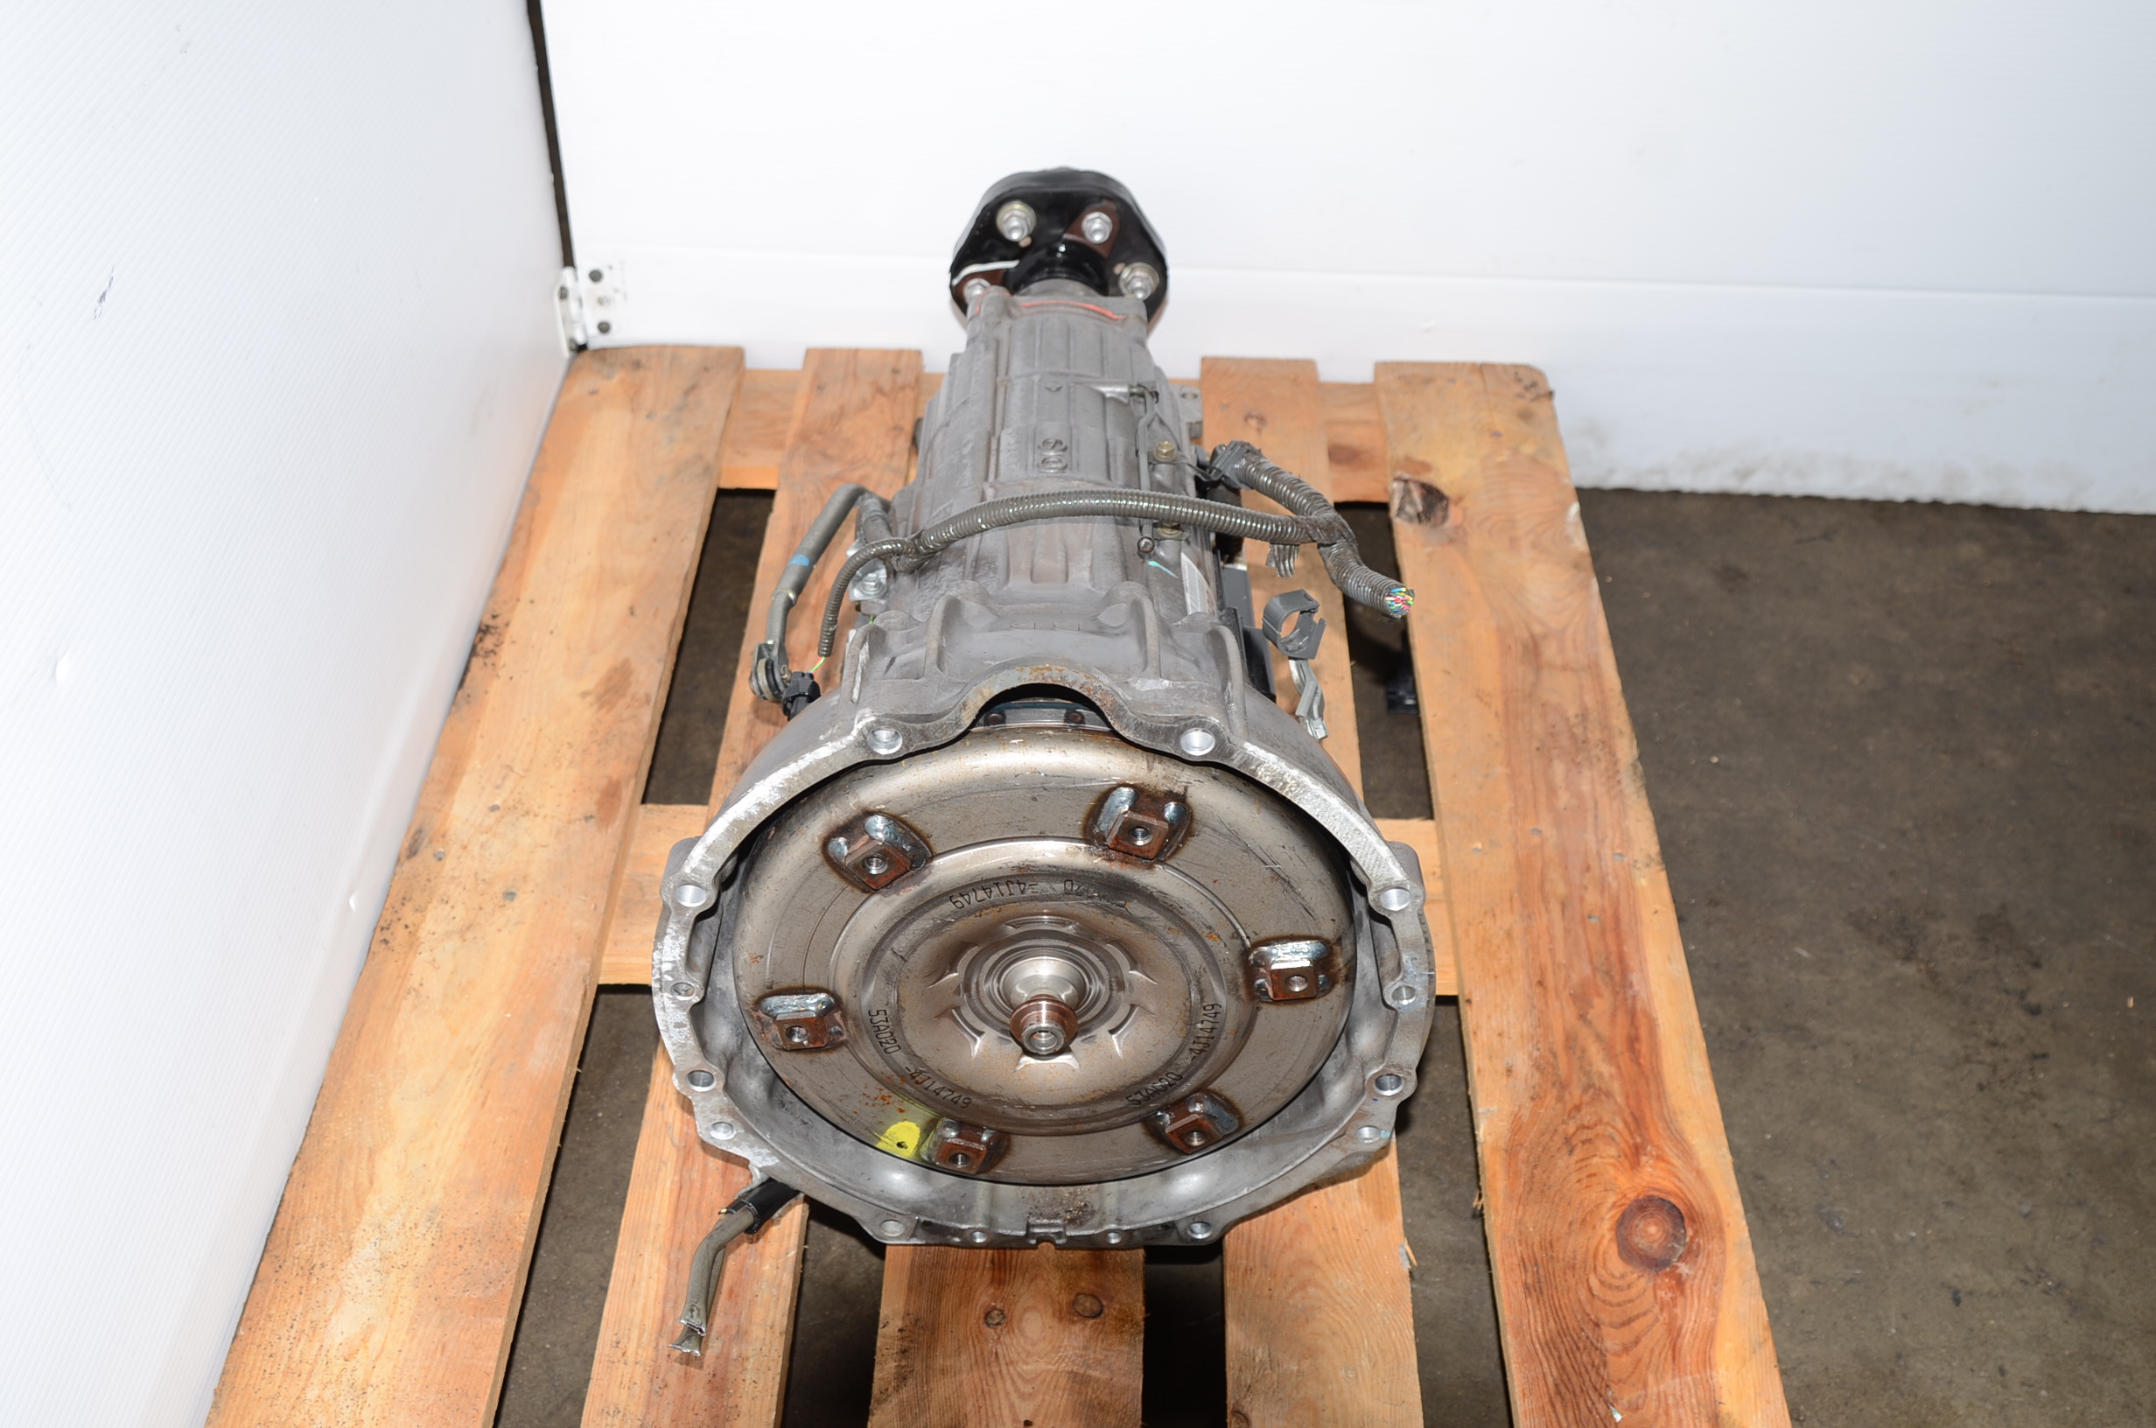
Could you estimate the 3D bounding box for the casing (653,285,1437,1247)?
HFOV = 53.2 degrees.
[{"bbox_3d":[-0.015,-0.102,1.304,0.375,0.405,0.789,1,40,0],"label":"casing"}]

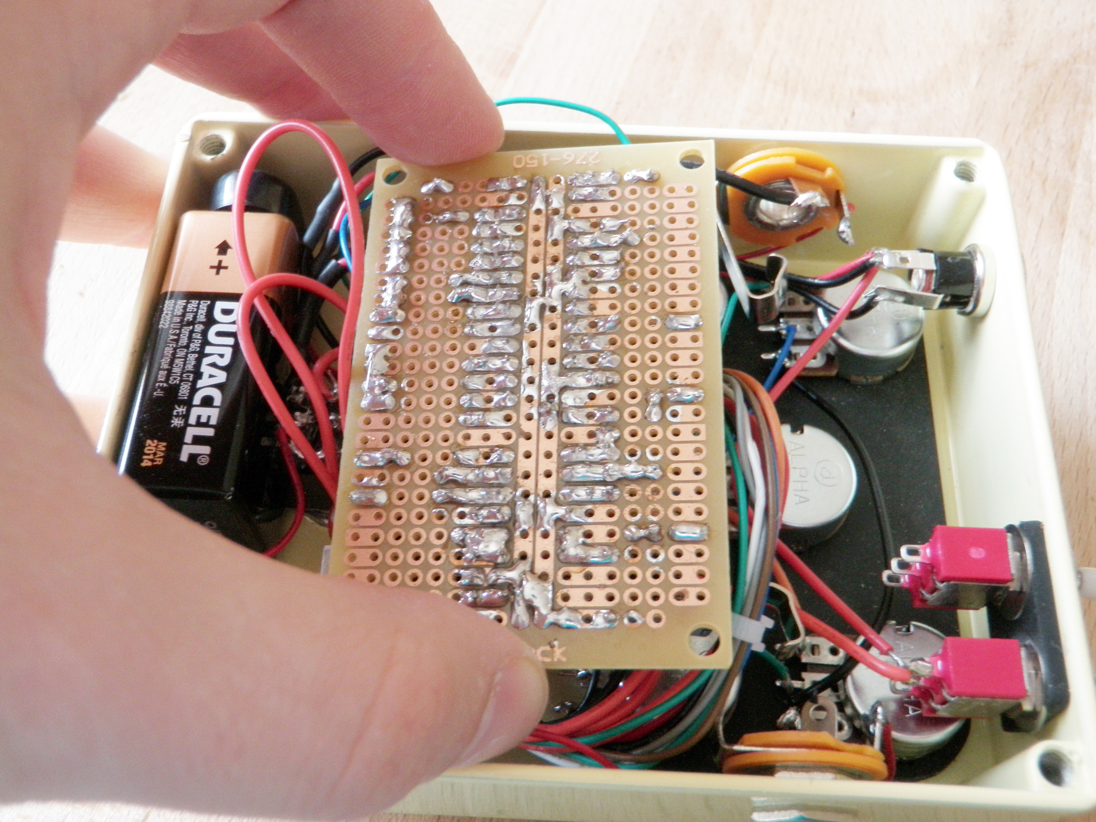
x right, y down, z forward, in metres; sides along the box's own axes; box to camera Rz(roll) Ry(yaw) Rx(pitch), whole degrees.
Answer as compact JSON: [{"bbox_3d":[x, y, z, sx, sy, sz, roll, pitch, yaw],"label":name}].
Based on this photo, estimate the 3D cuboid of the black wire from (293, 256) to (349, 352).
[{"bbox_3d":[-0.032,-0.015,0.165,0.004,0.004,0.018,15,69,8],"label":"black wire"}]

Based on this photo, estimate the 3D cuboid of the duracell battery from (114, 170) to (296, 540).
[{"bbox_3d":[-0.045,-0.005,0.167,0.018,0.026,0.049,2,63,2],"label":"duracell battery"}]

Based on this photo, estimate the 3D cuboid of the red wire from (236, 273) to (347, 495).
[{"bbox_3d":[-0.034,-0.004,0.151,0.014,0.009,0.032,-2,63,0],"label":"red wire"}]

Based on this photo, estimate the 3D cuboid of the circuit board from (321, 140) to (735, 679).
[{"bbox_3d":[-0.002,-0.004,0.142,0.047,0.002,0.072,-2,64,7],"label":"circuit board"}]

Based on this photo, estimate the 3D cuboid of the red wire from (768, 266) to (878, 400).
[{"bbox_3d":[0.038,-0.011,0.160,0.002,0.003,0.029,35,64,17],"label":"red wire"}]

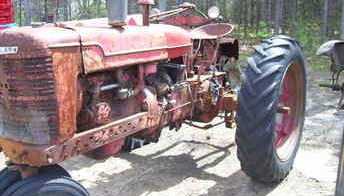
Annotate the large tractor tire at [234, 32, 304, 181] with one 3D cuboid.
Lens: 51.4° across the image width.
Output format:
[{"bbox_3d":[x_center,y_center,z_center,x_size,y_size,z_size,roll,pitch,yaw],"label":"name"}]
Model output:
[{"bbox_3d":[1.045,0.124,3.600,0.300,1.465,1.465,6,12,33],"label":"large tractor tire"}]

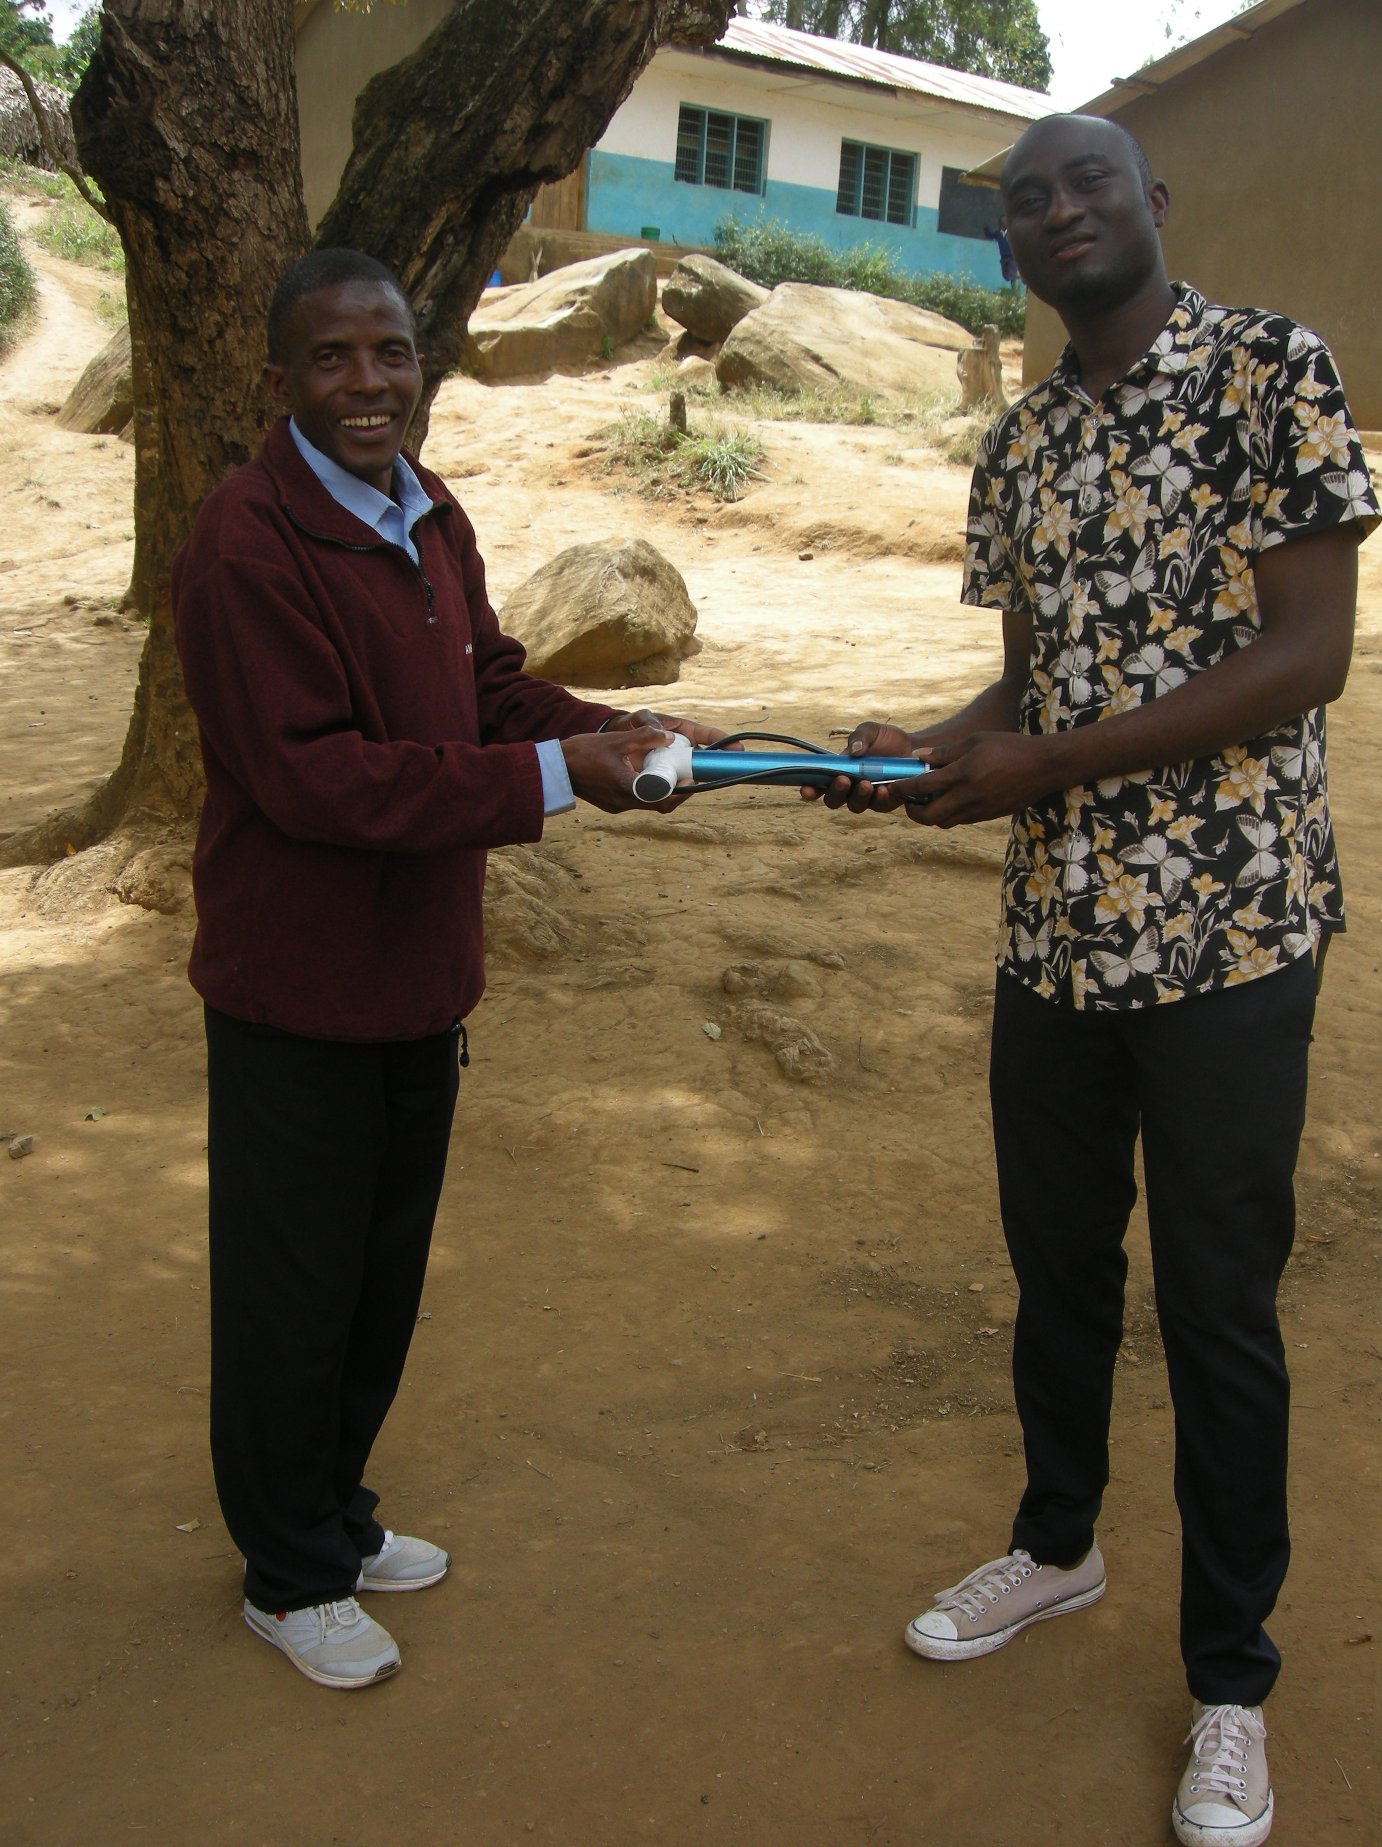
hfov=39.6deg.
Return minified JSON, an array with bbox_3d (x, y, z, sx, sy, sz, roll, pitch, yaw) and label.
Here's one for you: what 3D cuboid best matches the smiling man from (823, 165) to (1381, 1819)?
[{"bbox_3d":[0.421,0.079,2.094,0.650,1.820,0.540,-8,16,-41],"label":"smiling man"}]

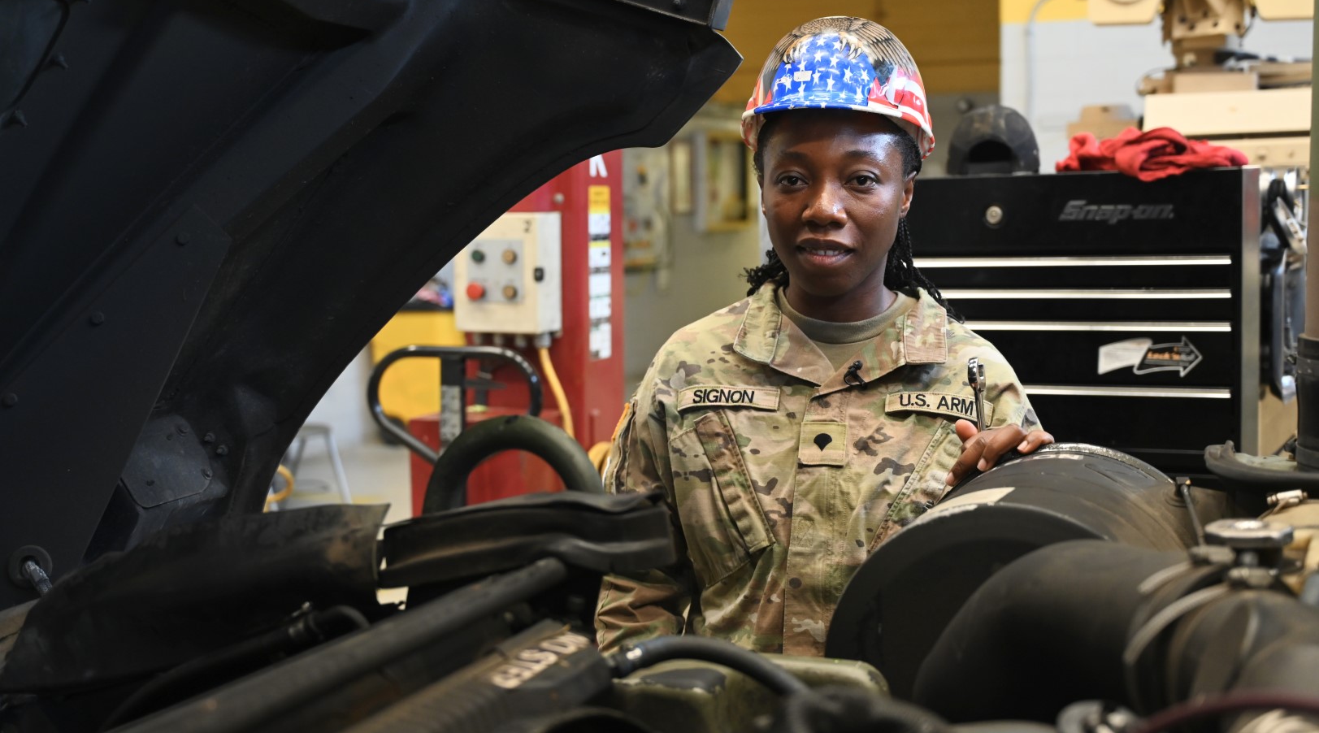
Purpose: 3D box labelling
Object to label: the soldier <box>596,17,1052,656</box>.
[{"bbox_3d":[0.185,0.455,1.940,0.520,1.680,0.400,0,2,5],"label":"soldier"}]

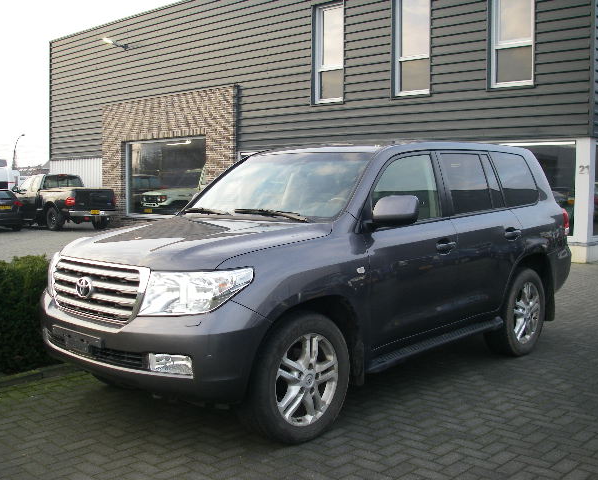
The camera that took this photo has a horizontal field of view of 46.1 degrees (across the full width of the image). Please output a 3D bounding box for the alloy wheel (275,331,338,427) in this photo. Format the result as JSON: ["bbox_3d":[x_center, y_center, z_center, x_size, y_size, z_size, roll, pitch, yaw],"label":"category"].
[{"bbox_3d":[-0.011,0.793,4.093,0.200,0.530,0.530,5,7,42],"label":"alloy wheel"}]

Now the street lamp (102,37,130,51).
[{"bbox_3d":[-6.003,-6.417,22.946,0.220,0.320,0.950,5,7,44],"label":"street lamp"}]

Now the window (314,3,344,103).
[{"bbox_3d":[0.774,-4.922,18.537,1.030,2.600,0.140,4,6,42],"label":"window"}]

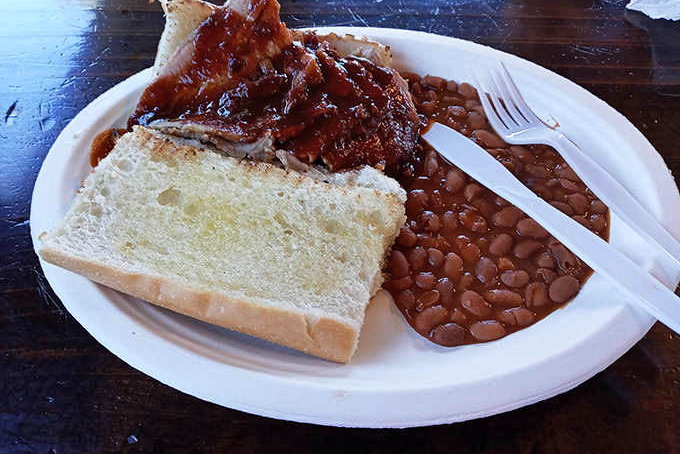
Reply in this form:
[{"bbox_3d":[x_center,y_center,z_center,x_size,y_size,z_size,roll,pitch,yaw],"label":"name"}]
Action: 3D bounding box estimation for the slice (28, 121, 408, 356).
[{"bbox_3d":[-0.052,0.003,0.263,0.148,0.027,0.081,14,54,10],"label":"slice"}]

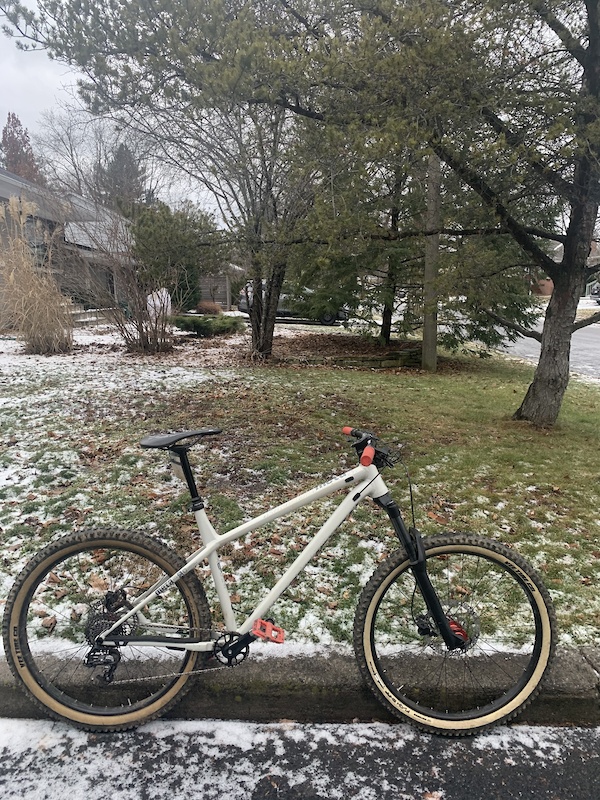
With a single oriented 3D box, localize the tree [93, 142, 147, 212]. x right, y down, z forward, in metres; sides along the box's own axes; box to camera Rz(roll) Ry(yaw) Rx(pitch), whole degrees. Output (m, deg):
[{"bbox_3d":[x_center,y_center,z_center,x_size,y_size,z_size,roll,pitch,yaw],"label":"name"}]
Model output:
[{"bbox_3d":[-15.600,-15.200,52.500,5.400,13.400,5.400,0,11,0],"label":"tree"}]

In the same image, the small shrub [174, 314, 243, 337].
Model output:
[{"bbox_3d":[-2.750,-2.270,18.000,2.150,0.650,1.800,0,11,0],"label":"small shrub"}]

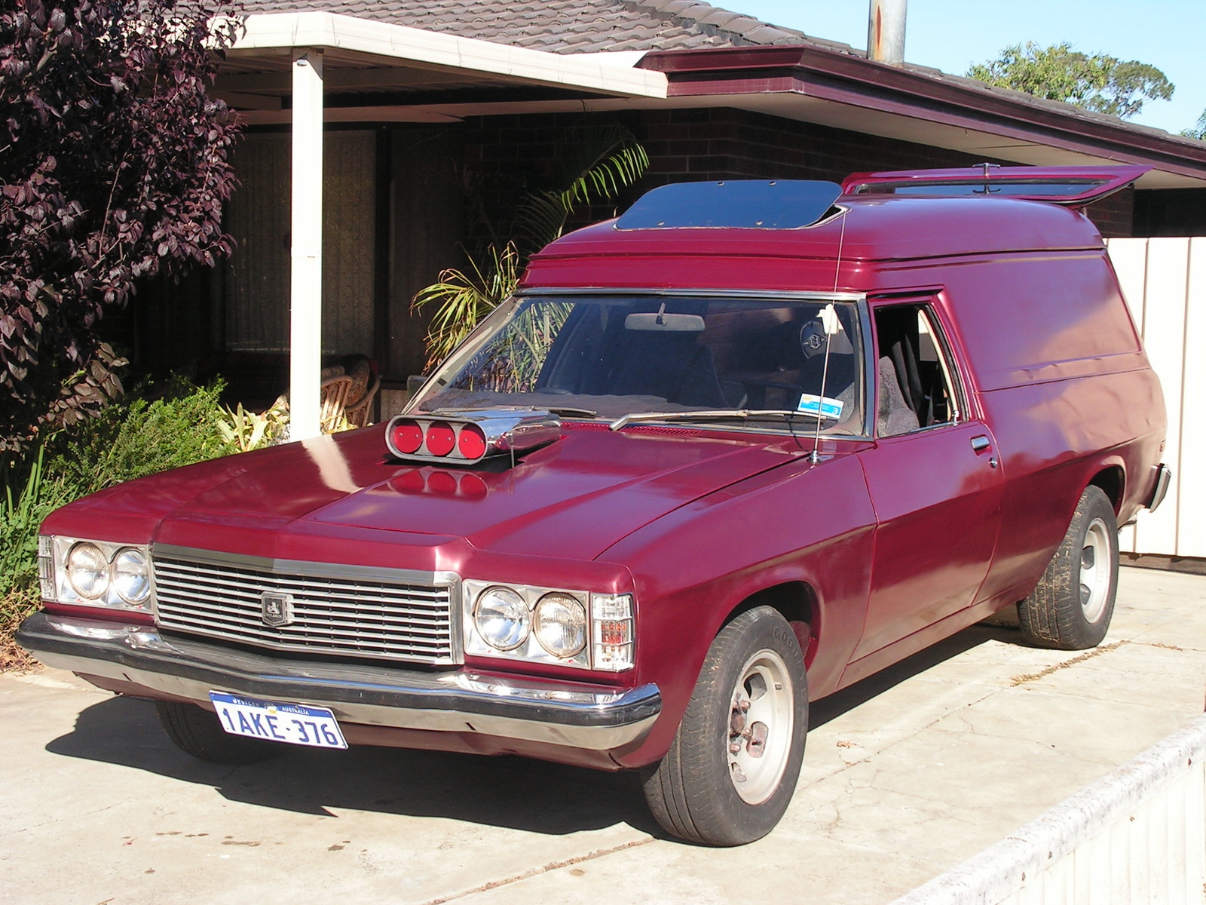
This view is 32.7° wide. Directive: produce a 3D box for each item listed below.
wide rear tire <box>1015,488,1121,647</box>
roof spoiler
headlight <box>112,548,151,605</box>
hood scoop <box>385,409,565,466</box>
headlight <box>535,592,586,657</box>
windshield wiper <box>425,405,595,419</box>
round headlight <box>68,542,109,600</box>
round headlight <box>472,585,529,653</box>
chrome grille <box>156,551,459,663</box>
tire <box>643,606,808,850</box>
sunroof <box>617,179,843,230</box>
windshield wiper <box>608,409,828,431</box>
[{"bbox_3d":[1.748,0.427,7.709,0.235,0.607,0.607,4,7,29],"label":"wide rear tire"},{"bbox_3d":[1.556,-1.132,8.722,1.390,0.110,0.610,4,21,29],"label":"roof spoiler"},{"bbox_3d":[-1.163,0.310,5.151,0.150,0.150,0.080,4,7,29],"label":"headlight"},{"bbox_3d":[-0.324,-0.049,5.492,0.320,0.132,0.430,4,7,29],"label":"hood scoop"},{"bbox_3d":[-0.084,0.377,4.545,0.150,0.150,0.080,4,7,29],"label":"headlight"},{"bbox_3d":[-0.284,-0.115,6.201,0.620,0.060,0.070,1,5,31],"label":"windshield wiper"},{"bbox_3d":[-1.294,0.302,5.224,0.150,0.150,0.080,4,7,29],"label":"round headlight"},{"bbox_3d":[-0.215,0.369,4.618,0.150,0.150,0.080,4,7,29],"label":"round headlight"},{"bbox_3d":[-0.734,0.355,4.806,0.900,0.200,0.120,4,7,29],"label":"chrome grille"},{"bbox_3d":[0.317,0.671,5.203,0.220,0.600,0.600,4,7,29],"label":"tire"},{"bbox_3d":[0.420,-0.812,6.733,0.720,0.040,0.330,4,36,29],"label":"sunroof"},{"bbox_3d":[0.328,-0.086,5.891,0.635,0.055,0.065,-2,5,11],"label":"windshield wiper"}]

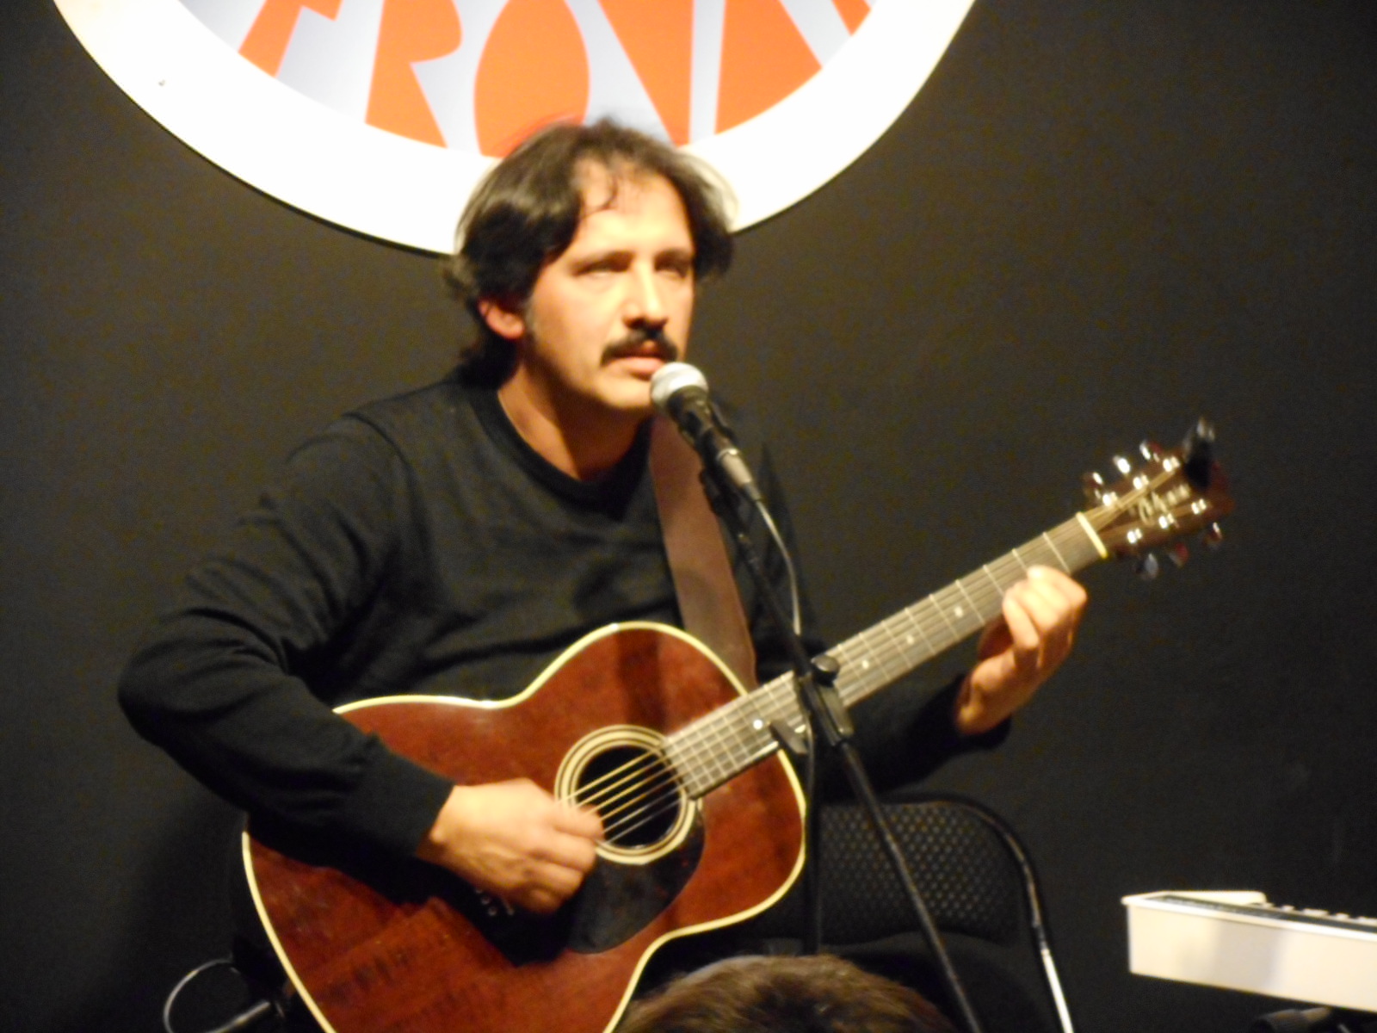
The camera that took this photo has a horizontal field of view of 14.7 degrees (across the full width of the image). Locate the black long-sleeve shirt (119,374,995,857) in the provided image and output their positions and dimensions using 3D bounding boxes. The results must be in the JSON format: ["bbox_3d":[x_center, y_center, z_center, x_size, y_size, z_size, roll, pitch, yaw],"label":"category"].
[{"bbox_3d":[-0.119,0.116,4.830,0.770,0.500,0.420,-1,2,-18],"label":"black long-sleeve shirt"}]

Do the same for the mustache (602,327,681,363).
[{"bbox_3d":[-0.041,-0.152,4.735,0.075,0.032,0.027,-1,3,-33],"label":"mustache"}]

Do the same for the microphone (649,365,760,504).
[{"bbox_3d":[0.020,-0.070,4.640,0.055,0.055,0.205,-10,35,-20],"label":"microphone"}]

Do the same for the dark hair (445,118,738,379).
[{"bbox_3d":[-0.091,-0.239,4.825,0.235,0.245,0.265,-1,3,-33],"label":"dark hair"}]

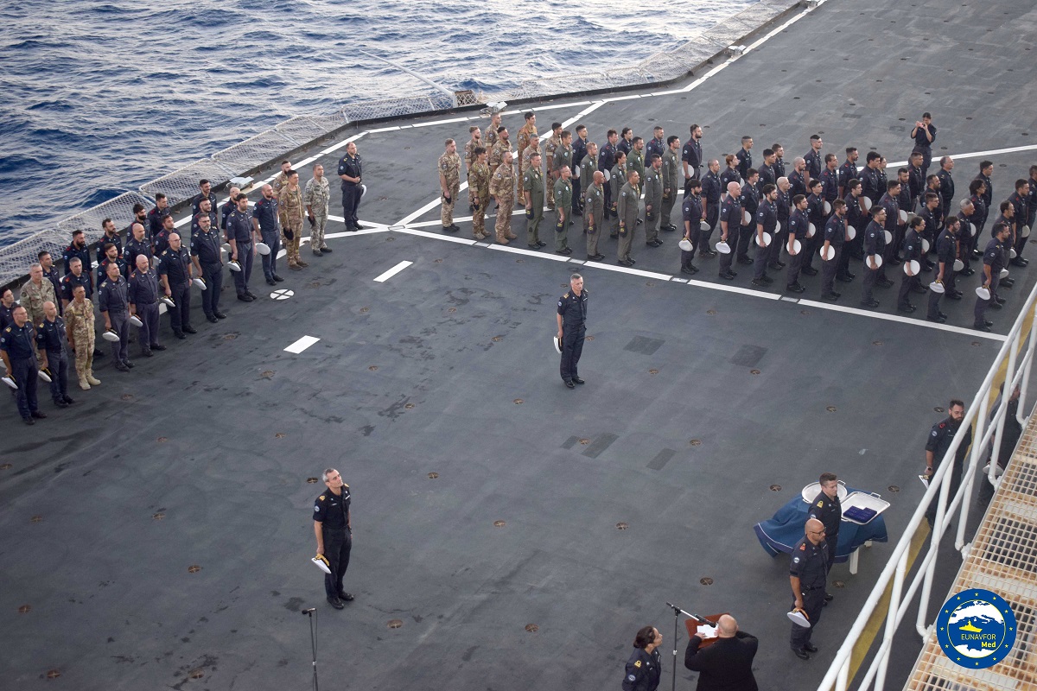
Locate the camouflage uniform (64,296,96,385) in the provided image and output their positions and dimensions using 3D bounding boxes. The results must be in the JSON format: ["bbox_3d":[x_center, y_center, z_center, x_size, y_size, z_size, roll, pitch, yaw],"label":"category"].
[{"bbox_3d":[-6.756,-0.068,21.366,0.340,1.460,0.520,22,34,38],"label":"camouflage uniform"}]

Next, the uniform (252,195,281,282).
[{"bbox_3d":[-4.395,-1.861,24.386,0.310,1.483,0.490,16,31,29],"label":"uniform"}]

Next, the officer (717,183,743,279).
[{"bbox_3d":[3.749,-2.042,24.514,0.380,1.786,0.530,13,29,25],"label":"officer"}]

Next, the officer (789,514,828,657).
[{"bbox_3d":[3.177,2.637,15.120,0.520,1.750,0.360,-23,34,-39],"label":"officer"}]

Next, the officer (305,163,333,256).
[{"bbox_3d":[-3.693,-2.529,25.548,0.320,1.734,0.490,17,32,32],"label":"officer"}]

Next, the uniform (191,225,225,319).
[{"bbox_3d":[-5.146,-1.199,23.032,0.310,1.515,0.490,17,31,31],"label":"uniform"}]

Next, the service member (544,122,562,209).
[{"bbox_3d":[0.690,-3.643,27.933,0.360,1.779,0.520,13,29,25],"label":"service member"}]

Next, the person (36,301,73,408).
[{"bbox_3d":[-6.858,0.096,20.450,0.380,1.677,0.530,13,29,25],"label":"person"}]

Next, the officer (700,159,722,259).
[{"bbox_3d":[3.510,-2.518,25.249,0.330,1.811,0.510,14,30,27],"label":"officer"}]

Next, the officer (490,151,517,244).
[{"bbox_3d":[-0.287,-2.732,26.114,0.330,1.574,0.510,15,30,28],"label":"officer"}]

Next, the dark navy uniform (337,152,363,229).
[{"bbox_3d":[-3.294,-3.043,27.130,0.340,1.479,0.530,13,29,25],"label":"dark navy uniform"}]

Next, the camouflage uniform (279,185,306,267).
[{"bbox_3d":[-4.126,-2.221,25.342,0.340,1.561,0.530,13,29,25],"label":"camouflage uniform"}]

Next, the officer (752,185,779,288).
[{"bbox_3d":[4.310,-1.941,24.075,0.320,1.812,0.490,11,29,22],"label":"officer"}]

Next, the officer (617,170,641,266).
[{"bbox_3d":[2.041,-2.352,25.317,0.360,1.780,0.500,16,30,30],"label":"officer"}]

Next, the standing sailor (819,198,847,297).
[{"bbox_3d":[5.367,-1.634,23.465,0.320,1.780,0.490,11,29,23],"label":"standing sailor"}]

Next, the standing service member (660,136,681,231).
[{"bbox_3d":[2.971,-3.145,26.775,0.360,1.835,0.520,13,29,25],"label":"standing service member"}]

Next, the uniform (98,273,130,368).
[{"bbox_3d":[-6.229,-0.355,21.410,0.310,1.466,0.490,14,30,27],"label":"uniform"}]

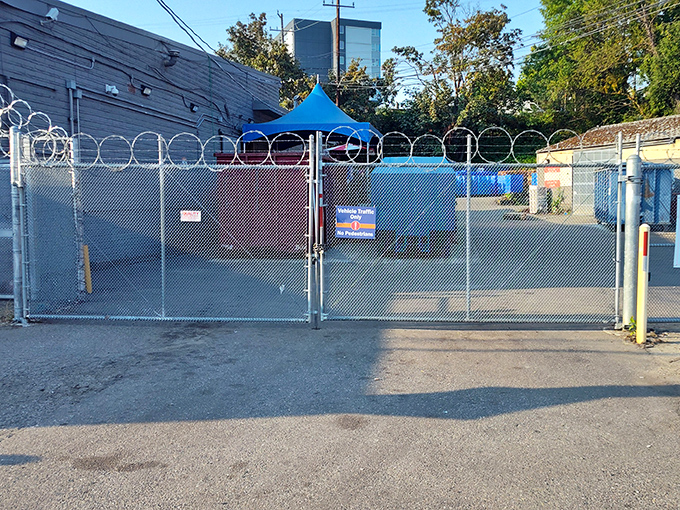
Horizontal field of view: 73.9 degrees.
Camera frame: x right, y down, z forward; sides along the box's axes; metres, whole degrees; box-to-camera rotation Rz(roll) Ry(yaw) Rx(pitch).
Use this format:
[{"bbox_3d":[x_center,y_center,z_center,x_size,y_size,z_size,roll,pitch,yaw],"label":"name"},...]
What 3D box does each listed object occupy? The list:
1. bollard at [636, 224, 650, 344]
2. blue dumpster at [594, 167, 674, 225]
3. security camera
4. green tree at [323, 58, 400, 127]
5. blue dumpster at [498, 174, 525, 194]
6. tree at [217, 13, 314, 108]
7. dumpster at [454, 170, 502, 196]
[{"bbox_3d":[3.207,0.306,4.769,0.118,1.250,0.118,0,3,0],"label":"bollard"},{"bbox_3d":[10.916,-2.183,16.860,1.950,2.250,2.100,1,6,6],"label":"blue dumpster"},{"bbox_3d":[-3.706,-3.113,5.823,0.110,0.110,0.230,-1,44,-8],"label":"security camera"},{"bbox_3d":[1.601,-9.382,34.025,6.200,10.310,5.800,0,6,0],"label":"green tree"},{"bbox_3d":[12.941,-5.320,34.091,1.850,1.450,1.600,1,6,8],"label":"blue dumpster"},{"bbox_3d":[-4.514,-8.559,27.072,6.500,11.220,6.000,0,6,0],"label":"tree"},{"bbox_3d":[10.863,-5.613,35.565,3.900,1.900,2.100,1,6,8],"label":"dumpster"}]

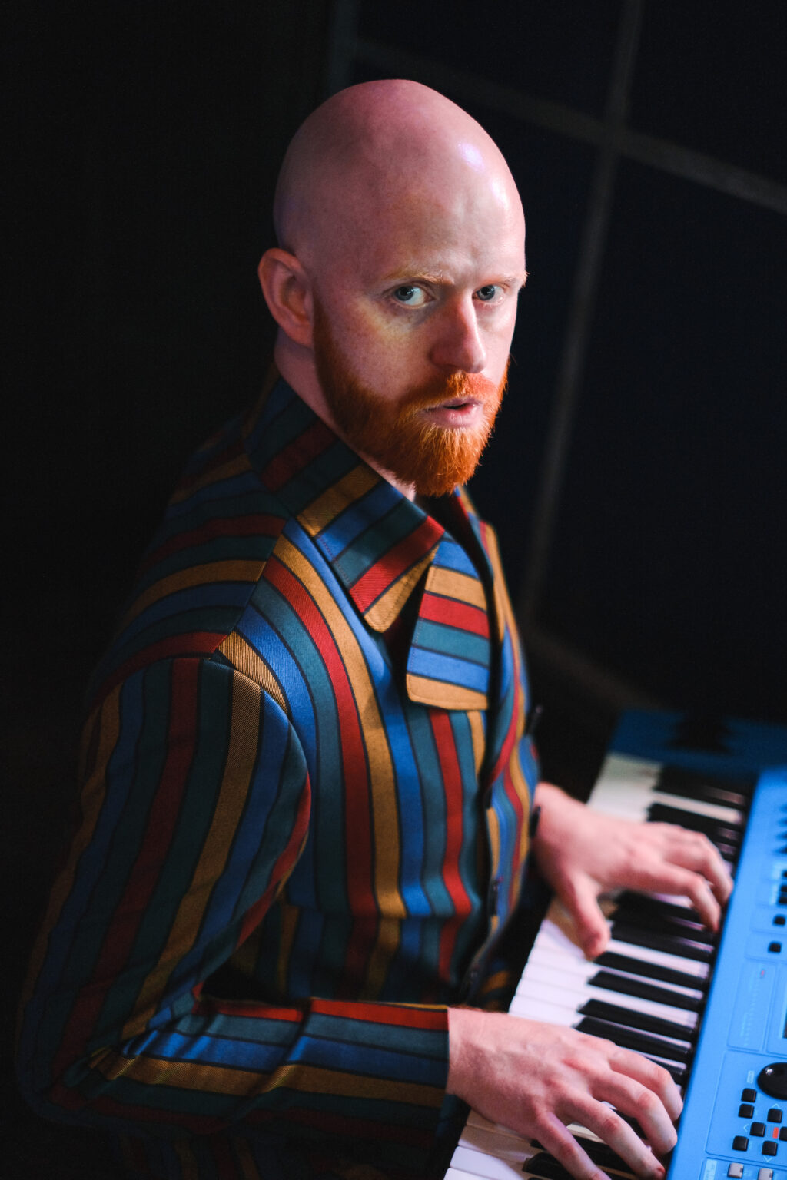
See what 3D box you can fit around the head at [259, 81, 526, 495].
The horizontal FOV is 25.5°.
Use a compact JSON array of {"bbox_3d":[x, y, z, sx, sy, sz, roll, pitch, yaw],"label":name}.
[{"bbox_3d":[0.003,-0.214,1.210,0.178,0.252,0.225,-9,30,-27],"label":"head"}]

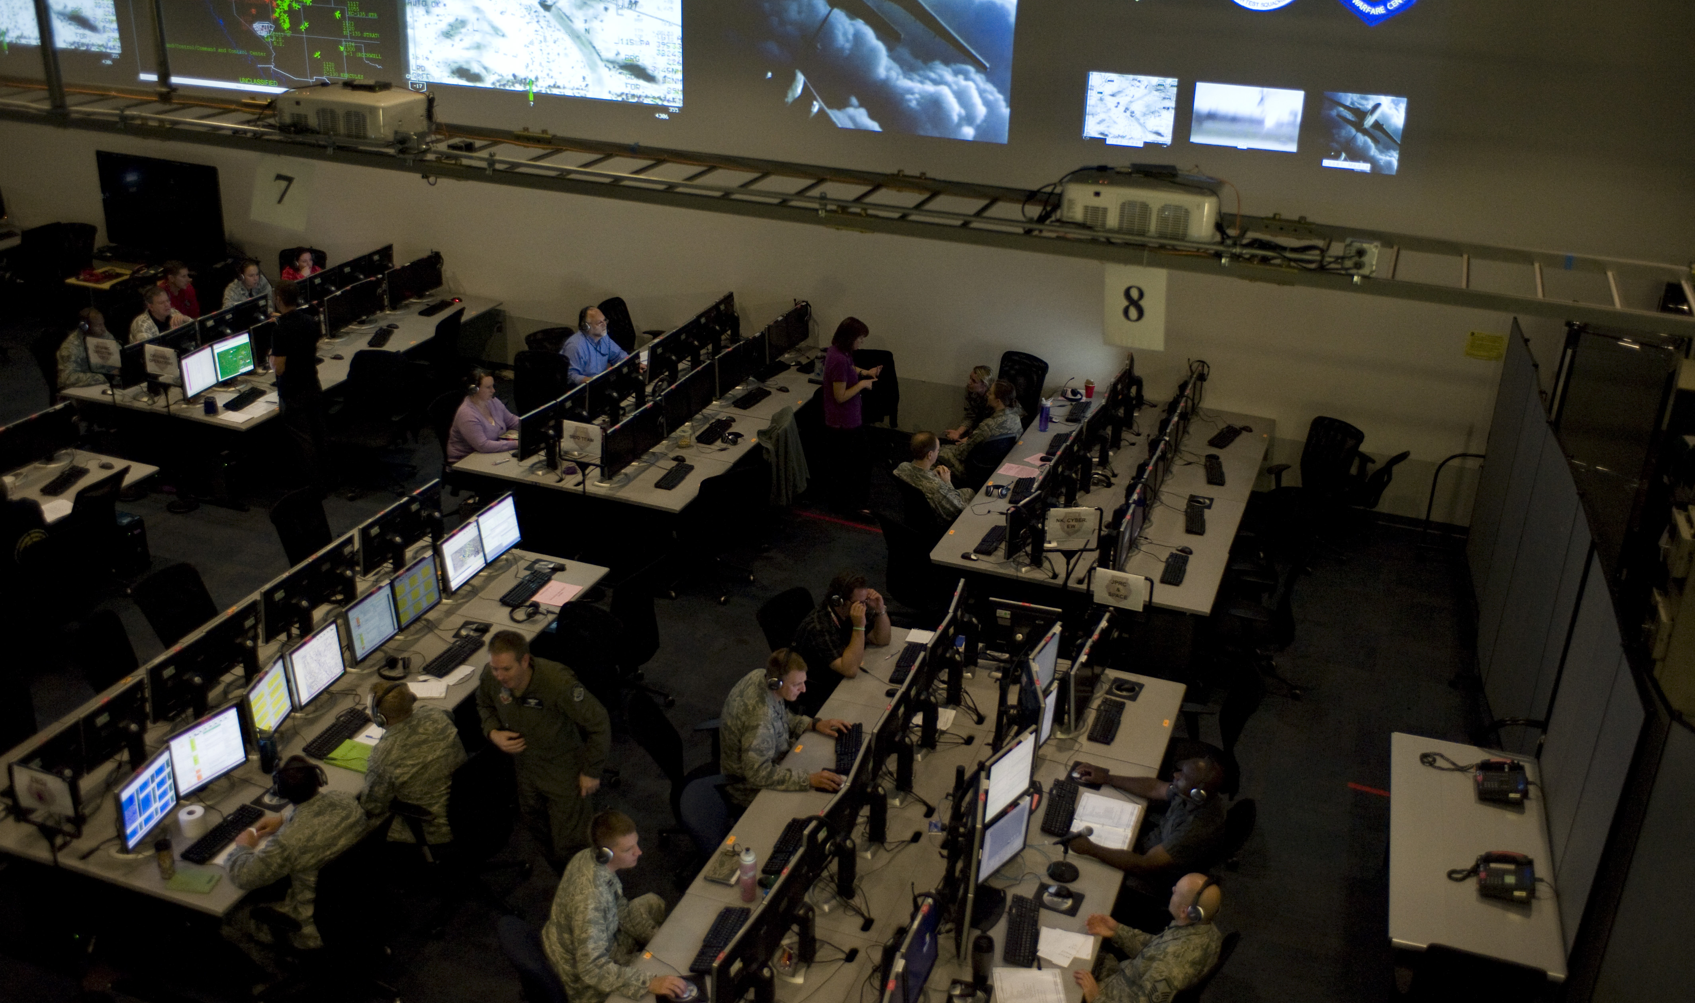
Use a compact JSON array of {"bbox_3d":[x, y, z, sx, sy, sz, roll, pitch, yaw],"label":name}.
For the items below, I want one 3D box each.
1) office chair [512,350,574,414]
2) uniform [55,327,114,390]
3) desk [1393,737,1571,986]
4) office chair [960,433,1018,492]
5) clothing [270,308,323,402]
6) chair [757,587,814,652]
[{"bbox_3d":[-2.487,-0.798,13.599,0.660,1.040,0.660,10,25,17],"label":"office chair"},{"bbox_3d":[-6.232,-0.968,13.142,0.600,0.780,0.560,13,25,22],"label":"uniform"},{"bbox_3d":[3.125,2.047,8.207,0.760,0.740,1.820,9,26,15],"label":"desk"},{"bbox_3d":[1.113,-0.356,12.963,0.650,0.980,0.650,-15,30,-32],"label":"office chair"},{"bbox_3d":[-4.361,-1.171,12.735,0.480,0.700,0.300,-14,29,-30],"label":"clothing"},{"bbox_3d":[-0.151,1.115,9.602,0.660,1.050,0.660,17,29,29],"label":"chair"}]

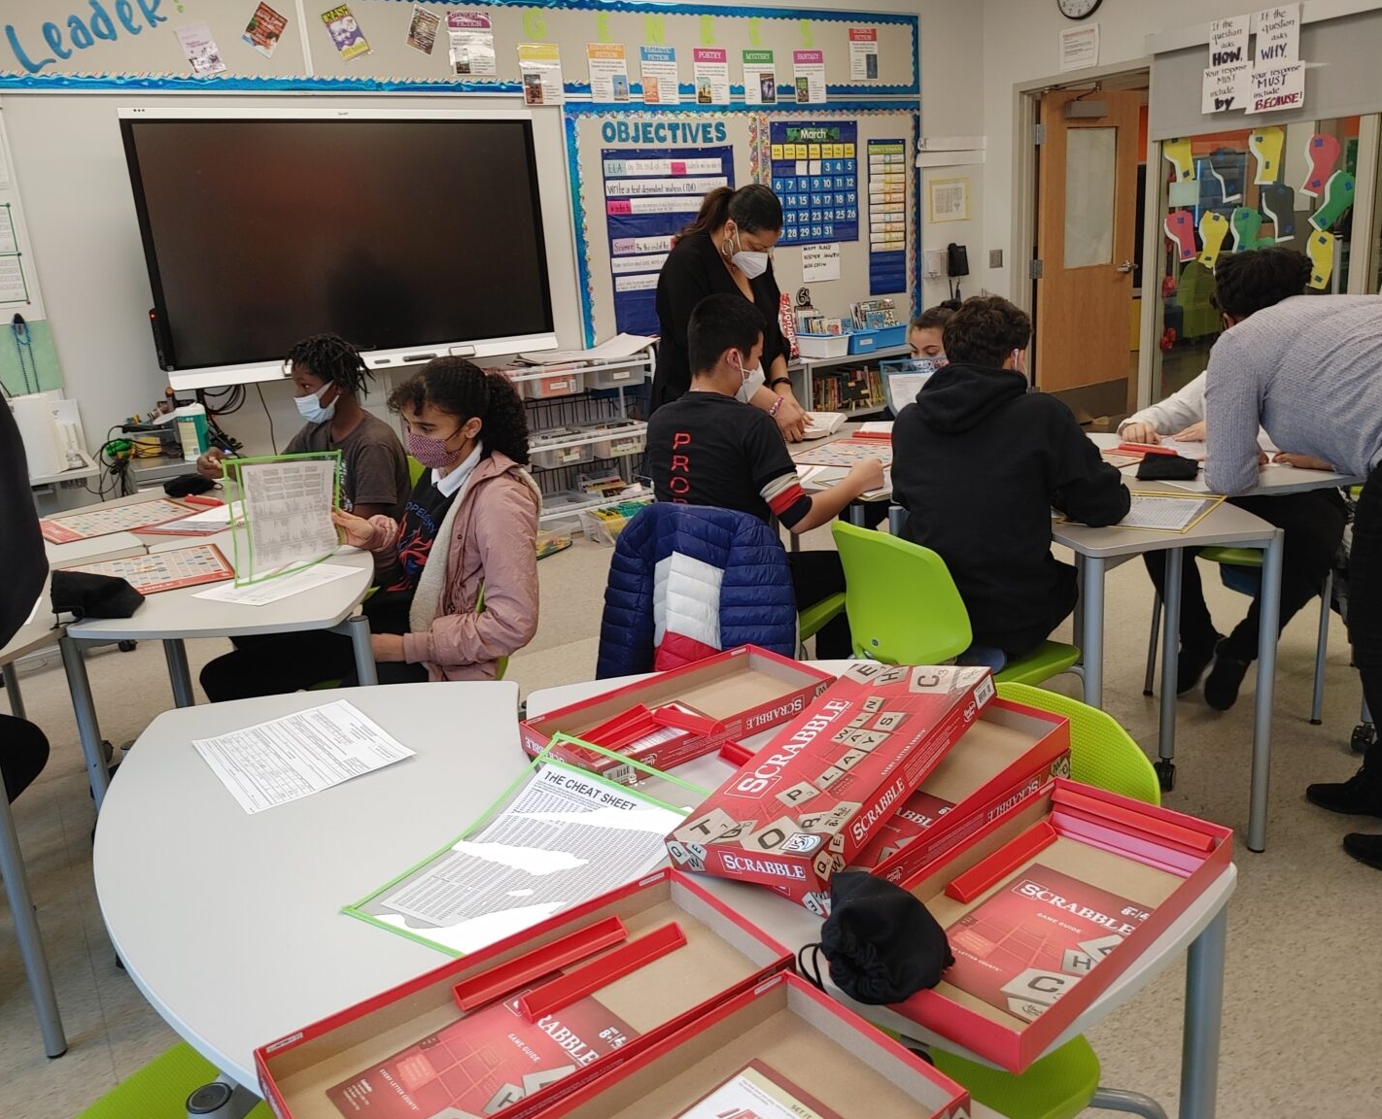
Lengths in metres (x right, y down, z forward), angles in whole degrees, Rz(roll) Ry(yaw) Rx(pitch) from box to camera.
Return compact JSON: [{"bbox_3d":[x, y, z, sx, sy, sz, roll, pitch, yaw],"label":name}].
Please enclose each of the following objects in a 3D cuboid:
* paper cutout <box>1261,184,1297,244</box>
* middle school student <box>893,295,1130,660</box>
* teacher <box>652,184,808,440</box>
[{"bbox_3d":[2.899,-1.709,5.531,0.010,0.284,0.181,-13,18,-29],"label":"paper cutout"},{"bbox_3d":[0.712,0.024,2.531,0.500,1.190,0.630,8,19,37],"label":"middle school student"},{"bbox_3d":[0.140,-0.456,3.797,0.460,1.560,0.450,11,21,43],"label":"teacher"}]

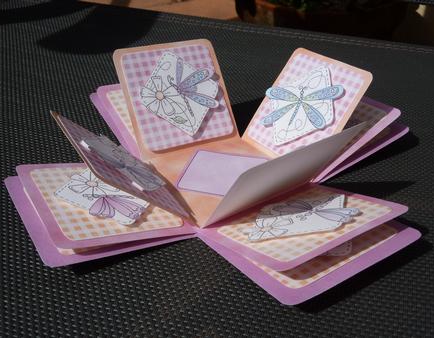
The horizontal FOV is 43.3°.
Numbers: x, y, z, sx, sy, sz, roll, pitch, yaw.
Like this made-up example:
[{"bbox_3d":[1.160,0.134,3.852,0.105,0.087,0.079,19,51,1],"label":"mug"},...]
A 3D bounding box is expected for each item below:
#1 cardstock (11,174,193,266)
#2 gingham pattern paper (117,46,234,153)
[{"bbox_3d":[-0.081,0.026,0.375,0.101,0.007,0.101,-7,35,-32],"label":"cardstock"},{"bbox_3d":[-0.031,-0.061,0.460,0.083,0.083,0.005,-14,-5,-29],"label":"gingham pattern paper"}]

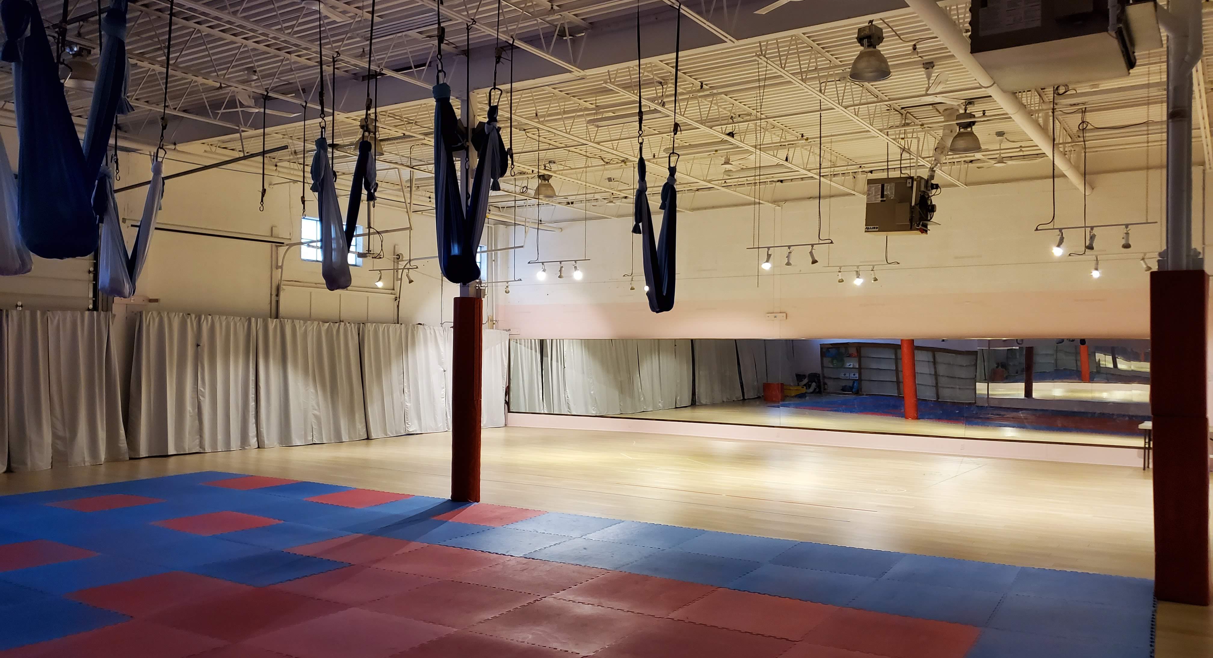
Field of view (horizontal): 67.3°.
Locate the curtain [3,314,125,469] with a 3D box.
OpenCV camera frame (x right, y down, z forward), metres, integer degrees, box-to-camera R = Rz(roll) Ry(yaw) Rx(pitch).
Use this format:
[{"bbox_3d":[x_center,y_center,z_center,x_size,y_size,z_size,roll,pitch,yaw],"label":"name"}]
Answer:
[{"bbox_3d":[-8.460,0.929,14.442,0.160,2.446,1.802,0,-2,33],"label":"curtain"}]

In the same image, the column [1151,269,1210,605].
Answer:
[{"bbox_3d":[4.522,0.832,7.176,0.346,2.559,0.326,0,-2,31],"label":"column"}]

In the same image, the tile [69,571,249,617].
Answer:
[{"bbox_3d":[-3.330,1.985,6.833,0.987,0.030,0.987,0,-2,31],"label":"tile"}]

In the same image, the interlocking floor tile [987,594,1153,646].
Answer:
[{"bbox_3d":[3.318,2.092,6.510,1.000,0.025,1.000,0,-2,30],"label":"interlocking floor tile"}]

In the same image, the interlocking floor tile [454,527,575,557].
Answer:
[{"bbox_3d":[-0.980,2.111,9.014,1.000,0.025,1.000,0,-2,31],"label":"interlocking floor tile"}]

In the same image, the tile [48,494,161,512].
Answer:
[{"bbox_3d":[-5.914,2.103,10.842,1.000,0.025,1.000,0,-2,31],"label":"tile"}]

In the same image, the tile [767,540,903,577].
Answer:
[{"bbox_3d":[2.116,2.127,8.373,1.000,0.030,1.000,0,-2,30],"label":"tile"}]

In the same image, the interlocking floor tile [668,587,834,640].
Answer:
[{"bbox_3d":[1.095,2.067,6.619,1.000,0.030,1.000,0,-2,30],"label":"interlocking floor tile"}]

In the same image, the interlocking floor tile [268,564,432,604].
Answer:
[{"bbox_3d":[-2.000,2.054,7.290,1.000,0.030,1.000,0,-2,30],"label":"interlocking floor tile"}]

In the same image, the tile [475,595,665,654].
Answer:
[{"bbox_3d":[-0.269,2.005,6.180,0.987,0.030,0.987,0,-2,31],"label":"tile"}]

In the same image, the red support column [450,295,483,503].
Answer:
[{"bbox_3d":[-1.760,0.873,11.552,0.290,2.610,0.290,0,-2,33],"label":"red support column"}]

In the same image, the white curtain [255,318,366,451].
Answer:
[{"bbox_3d":[-6.015,1.089,18.842,0.150,2.496,2.500,-1,-2,38],"label":"white curtain"}]

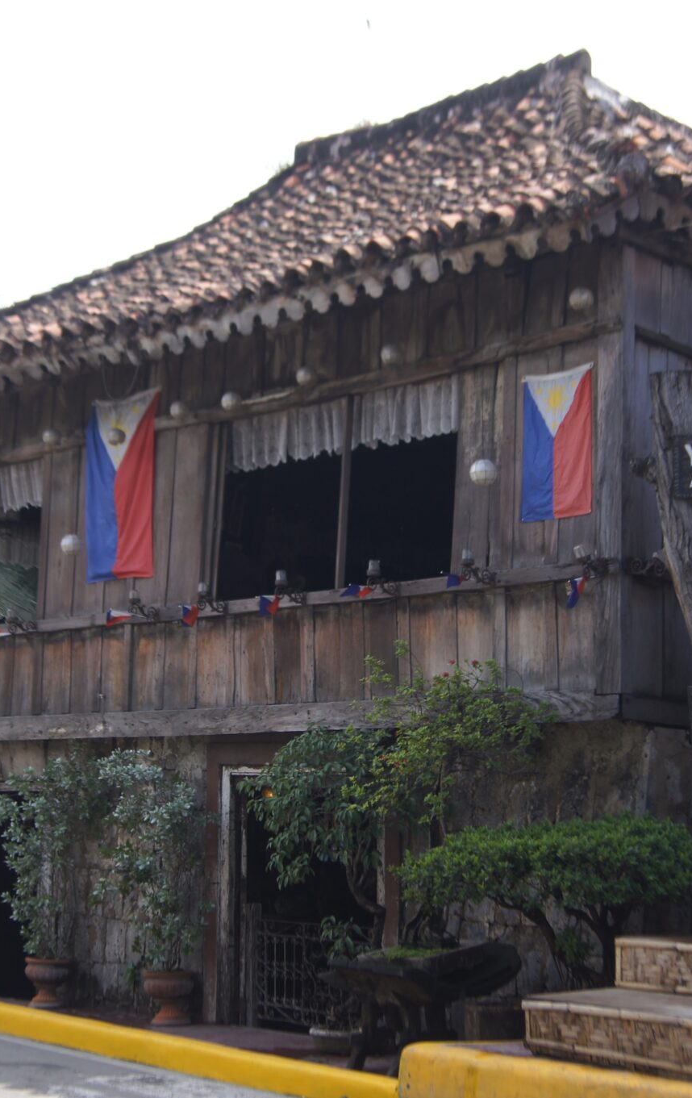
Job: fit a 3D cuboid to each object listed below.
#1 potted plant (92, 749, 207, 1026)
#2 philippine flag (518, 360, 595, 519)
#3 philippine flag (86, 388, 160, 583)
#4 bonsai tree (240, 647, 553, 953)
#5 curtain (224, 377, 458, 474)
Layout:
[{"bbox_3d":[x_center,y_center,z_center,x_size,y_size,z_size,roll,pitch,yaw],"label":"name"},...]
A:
[{"bbox_3d":[-1.411,2.437,13.850,0.750,1.976,0.950,8,-11,-44],"label":"potted plant"},{"bbox_3d":[1.350,-0.671,12.321,0.040,0.950,0.590,9,-11,-42],"label":"philippine flag"},{"bbox_3d":[-1.813,-0.505,15.706,0.050,1.530,0.880,9,-11,-42],"label":"philippine flag"},{"bbox_3d":[0.316,1.491,11.500,1.400,1.778,1.950,8,-11,-44],"label":"bonsai tree"},{"bbox_3d":[-0.063,-0.885,13.904,0.100,0.395,2.373,8,-11,-44],"label":"curtain"}]

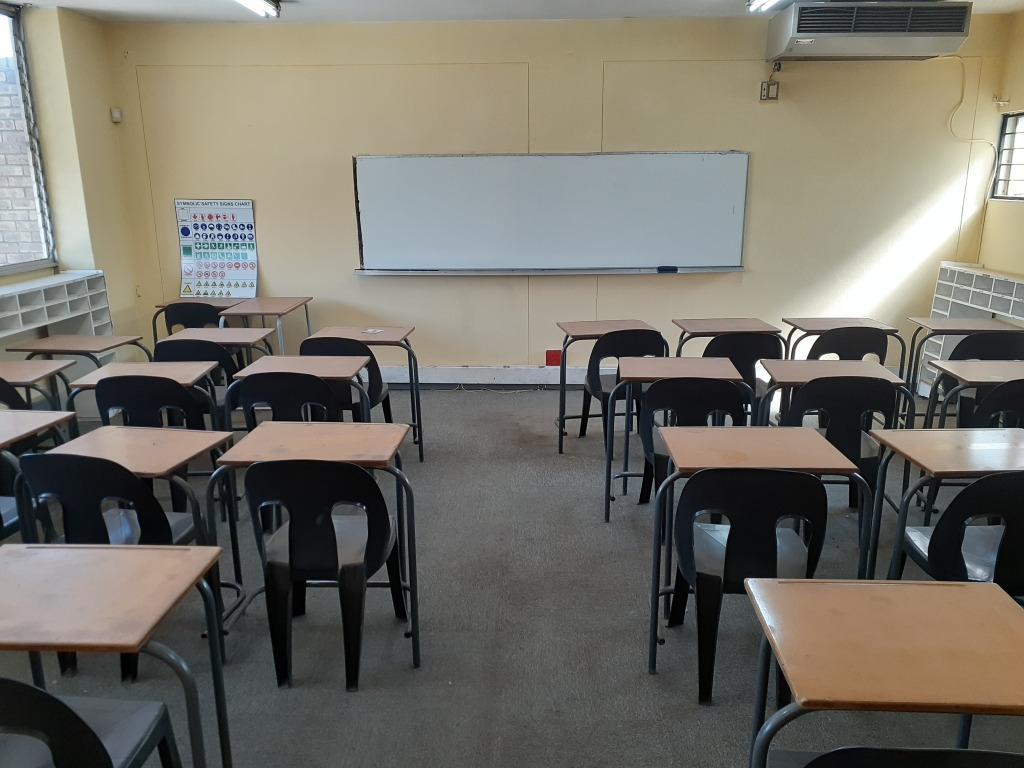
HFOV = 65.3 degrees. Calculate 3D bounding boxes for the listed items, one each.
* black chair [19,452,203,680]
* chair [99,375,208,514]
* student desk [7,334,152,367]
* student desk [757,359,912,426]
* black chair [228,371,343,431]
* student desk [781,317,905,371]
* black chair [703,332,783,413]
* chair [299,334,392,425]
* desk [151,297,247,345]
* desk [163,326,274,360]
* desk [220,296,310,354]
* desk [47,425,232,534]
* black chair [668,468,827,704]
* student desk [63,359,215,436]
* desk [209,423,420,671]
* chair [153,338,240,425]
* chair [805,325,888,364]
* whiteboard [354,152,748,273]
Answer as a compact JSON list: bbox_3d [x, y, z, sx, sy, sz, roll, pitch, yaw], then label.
[{"bbox_3d":[-1.367,0.553,2.825,0.475,0.790,0.500,1,14,7],"label":"black chair"},{"bbox_3d":[-1.680,0.292,3.881,0.475,0.790,0.500,-1,14,-2],"label":"chair"},{"bbox_3d":[-2.553,0.128,4.759,0.703,0.749,0.466,1,14,4],"label":"student desk"},{"bbox_3d":[1.517,0.306,3.901,0.703,0.749,0.466,1,14,7],"label":"student desk"},{"bbox_3d":[-1.026,0.277,3.918,0.475,0.790,0.500,0,14,2],"label":"black chair"},{"bbox_3d":[2.058,-0.017,5.116,0.685,0.737,0.439,0,14,1],"label":"student desk"},{"bbox_3d":[1.326,0.042,4.774,0.475,0.790,0.500,0,14,3],"label":"black chair"},{"bbox_3d":[-0.961,0.073,4.729,0.475,0.790,0.500,0,14,4],"label":"chair"},{"bbox_3d":[-2.369,-0.270,6.240,0.640,0.745,0.430,0,14,2],"label":"desk"},{"bbox_3d":[-1.758,0.065,4.893,0.685,0.737,0.439,0,14,2],"label":"desk"},{"bbox_3d":[-1.809,-0.206,6.027,0.478,0.773,0.714,0,14,4],"label":"desk"},{"bbox_3d":[-1.342,0.588,2.871,0.703,0.749,0.466,3,14,13],"label":"desk"},{"bbox_3d":[0.761,0.582,2.635,0.475,0.787,0.510,2,14,9],"label":"black chair"},{"bbox_3d":[-1.751,0.302,3.937,0.685,0.737,0.439,-1,14,-3],"label":"student desk"},{"bbox_3d":[-0.674,0.570,2.918,0.703,0.749,0.466,0,14,2],"label":"desk"},{"bbox_3d":[-1.807,0.078,4.740,0.475,0.790,0.500,0,14,4],"label":"chair"},{"bbox_3d":[2.013,0.008,4.917,0.475,0.787,0.510,1,14,4],"label":"chair"},{"bbox_3d":[0.290,-1.306,6.167,2.997,0.903,0.060,0,14,2],"label":"whiteboard"}]

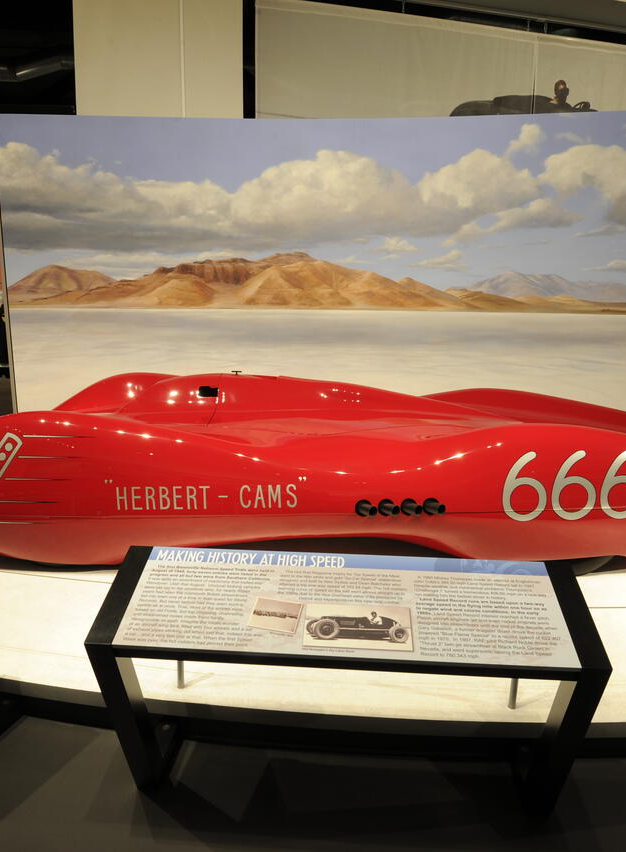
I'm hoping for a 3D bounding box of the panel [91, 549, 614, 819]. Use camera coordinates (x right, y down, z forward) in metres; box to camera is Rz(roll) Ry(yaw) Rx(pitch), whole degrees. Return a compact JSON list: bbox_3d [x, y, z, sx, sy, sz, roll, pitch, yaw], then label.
[{"bbox_3d":[0.081,0.751,1.591,1.246,0.763,0.440,1,11,4],"label":"panel"}]

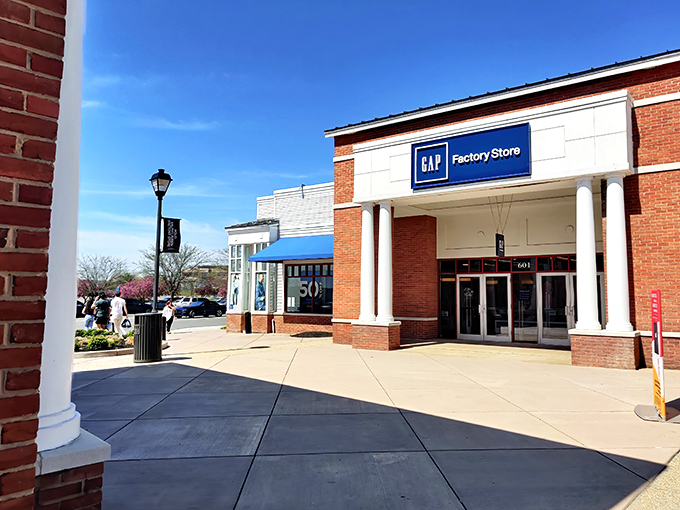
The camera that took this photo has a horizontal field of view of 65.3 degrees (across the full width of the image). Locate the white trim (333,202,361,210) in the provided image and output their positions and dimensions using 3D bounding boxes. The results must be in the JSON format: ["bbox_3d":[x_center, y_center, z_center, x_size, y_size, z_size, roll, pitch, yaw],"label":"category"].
[{"bbox_3d":[0.261,-1.540,16.595,1.128,0.130,0.100,-3,-6,37],"label":"white trim"}]

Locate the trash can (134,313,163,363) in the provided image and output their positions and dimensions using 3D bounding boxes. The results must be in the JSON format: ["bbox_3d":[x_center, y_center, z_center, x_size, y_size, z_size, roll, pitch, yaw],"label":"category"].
[{"bbox_3d":[-4.263,1.844,11.817,0.570,1.030,0.570,3,-5,-29],"label":"trash can"}]

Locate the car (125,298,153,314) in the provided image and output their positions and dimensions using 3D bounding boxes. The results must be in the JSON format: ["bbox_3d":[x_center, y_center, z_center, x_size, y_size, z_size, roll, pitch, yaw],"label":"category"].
[{"bbox_3d":[-18.386,4.466,46.000,1.850,1.450,4.600,-2,-5,30],"label":"car"}]

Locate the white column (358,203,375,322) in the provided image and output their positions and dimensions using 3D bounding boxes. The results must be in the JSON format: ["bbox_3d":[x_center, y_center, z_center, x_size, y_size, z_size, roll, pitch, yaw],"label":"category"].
[{"bbox_3d":[0.805,0.196,15.362,0.470,3.483,0.470,1,-5,0],"label":"white column"}]

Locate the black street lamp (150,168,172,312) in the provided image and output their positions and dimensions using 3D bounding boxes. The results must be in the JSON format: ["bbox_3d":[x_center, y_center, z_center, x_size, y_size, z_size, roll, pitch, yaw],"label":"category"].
[{"bbox_3d":[-5.180,0.036,15.112,0.440,5.083,0.440,-3,-6,37],"label":"black street lamp"}]

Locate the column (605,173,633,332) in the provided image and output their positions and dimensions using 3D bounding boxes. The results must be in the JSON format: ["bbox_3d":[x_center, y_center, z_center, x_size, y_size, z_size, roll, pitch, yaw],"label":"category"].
[{"bbox_3d":[5.852,-0.047,11.140,0.500,3.300,0.500,-3,-6,36],"label":"column"}]

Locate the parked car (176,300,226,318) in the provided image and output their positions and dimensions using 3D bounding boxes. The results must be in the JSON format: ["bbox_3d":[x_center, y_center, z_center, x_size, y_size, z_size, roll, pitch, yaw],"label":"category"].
[{"bbox_3d":[-11.985,4.697,45.800,1.850,1.450,4.800,-3,-6,36],"label":"parked car"}]

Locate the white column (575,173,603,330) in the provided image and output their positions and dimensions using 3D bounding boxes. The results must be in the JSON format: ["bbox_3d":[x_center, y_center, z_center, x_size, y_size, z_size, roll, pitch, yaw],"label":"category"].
[{"bbox_3d":[5.362,-0.022,11.502,0.500,3.300,0.500,-3,-6,36],"label":"white column"}]

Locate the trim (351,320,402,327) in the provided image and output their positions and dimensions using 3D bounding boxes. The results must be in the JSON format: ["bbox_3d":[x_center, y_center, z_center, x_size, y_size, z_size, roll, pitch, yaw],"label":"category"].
[{"bbox_3d":[1.029,1.962,15.039,1.263,0.085,0.640,-3,-6,37],"label":"trim"}]

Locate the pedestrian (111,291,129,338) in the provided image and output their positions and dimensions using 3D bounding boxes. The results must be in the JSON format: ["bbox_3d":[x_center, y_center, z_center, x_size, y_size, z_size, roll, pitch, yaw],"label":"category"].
[{"bbox_3d":[-8.083,2.200,19.400,0.600,1.730,0.480,3,-5,-30],"label":"pedestrian"}]

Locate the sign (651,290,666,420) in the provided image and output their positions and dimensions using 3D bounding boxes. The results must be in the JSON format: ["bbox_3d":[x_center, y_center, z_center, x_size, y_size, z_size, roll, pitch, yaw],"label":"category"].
[{"bbox_3d":[4.077,1.242,6.786,0.050,1.545,0.895,-2,-5,26],"label":"sign"}]

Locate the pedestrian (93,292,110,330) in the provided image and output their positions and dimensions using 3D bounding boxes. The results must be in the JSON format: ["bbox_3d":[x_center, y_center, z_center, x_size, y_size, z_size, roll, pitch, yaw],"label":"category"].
[{"bbox_3d":[-8.705,2.195,19.400,0.580,1.680,0.420,3,-5,-30],"label":"pedestrian"}]

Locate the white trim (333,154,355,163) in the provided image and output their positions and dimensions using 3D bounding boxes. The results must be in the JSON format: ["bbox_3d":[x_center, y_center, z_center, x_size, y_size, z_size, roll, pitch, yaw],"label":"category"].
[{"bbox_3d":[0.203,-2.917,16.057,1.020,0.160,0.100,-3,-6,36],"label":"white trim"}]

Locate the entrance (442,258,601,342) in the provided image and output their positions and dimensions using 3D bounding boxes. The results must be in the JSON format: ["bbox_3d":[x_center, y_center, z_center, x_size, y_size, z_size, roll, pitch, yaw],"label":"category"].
[{"bbox_3d":[5.785,1.413,16.774,5.840,2.720,0.250,-3,-6,36],"label":"entrance"}]

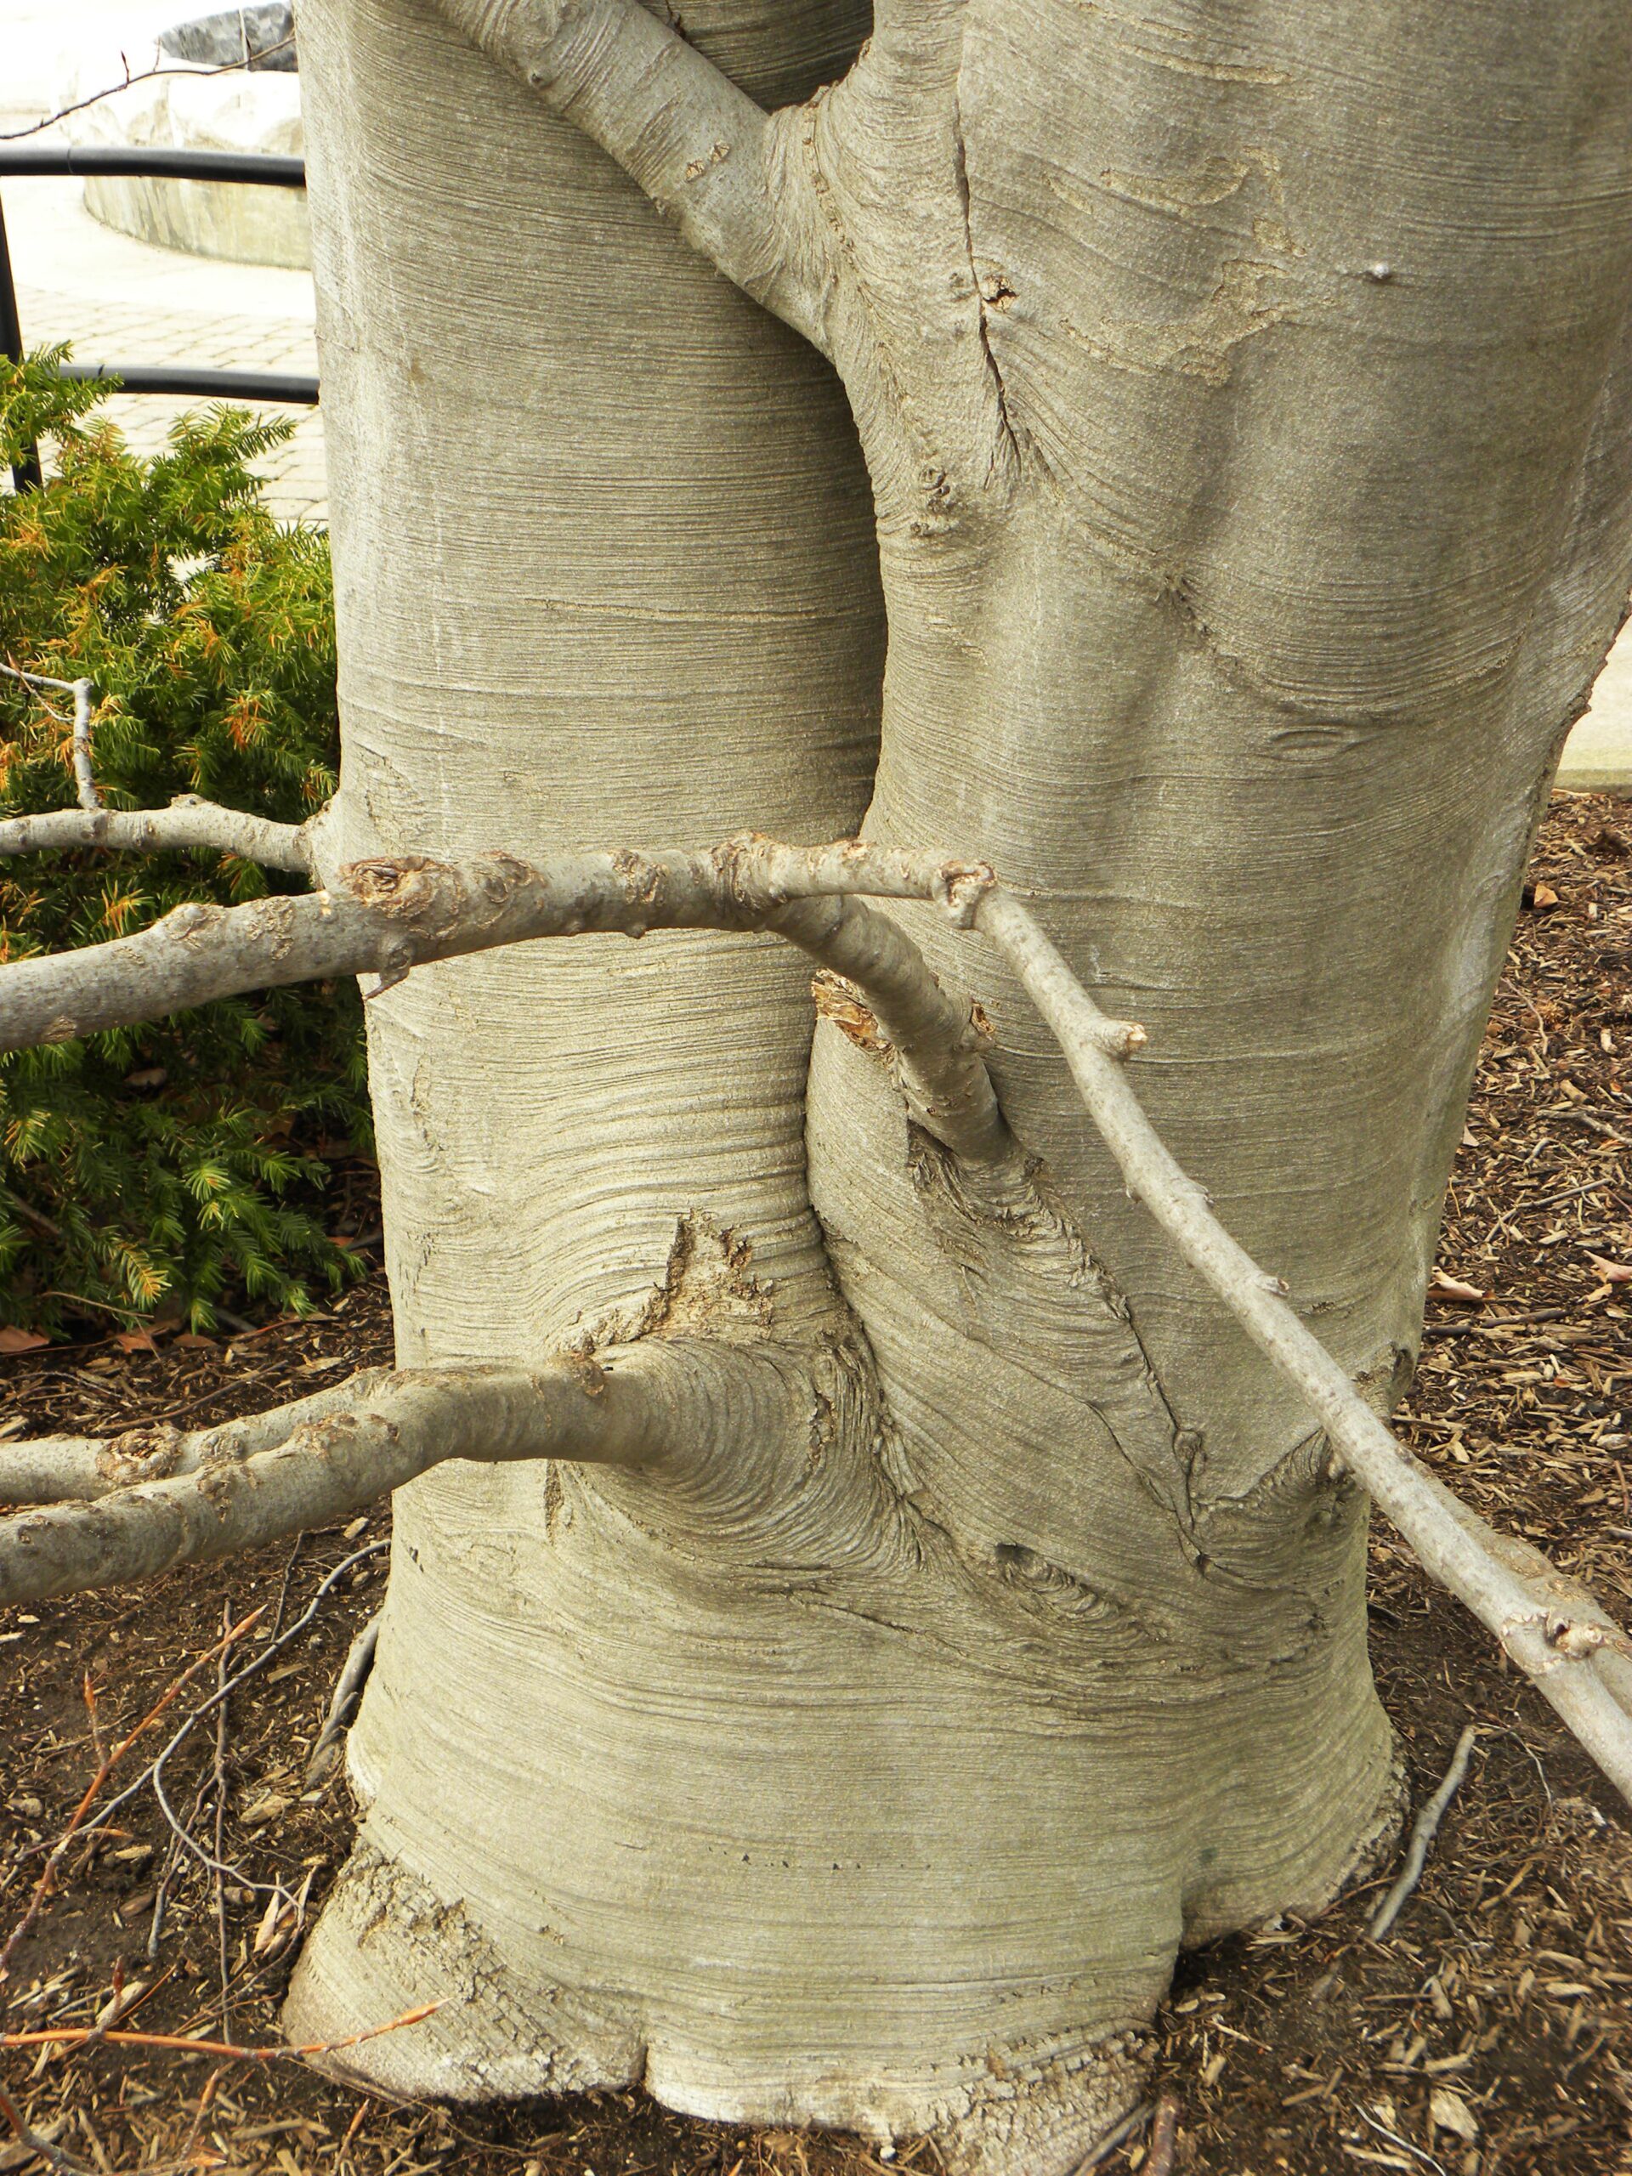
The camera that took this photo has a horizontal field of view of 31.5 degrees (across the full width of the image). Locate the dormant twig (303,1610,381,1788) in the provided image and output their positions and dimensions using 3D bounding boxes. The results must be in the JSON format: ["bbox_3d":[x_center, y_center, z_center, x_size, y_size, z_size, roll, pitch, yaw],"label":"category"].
[{"bbox_3d":[-0.397,0.508,2.435,0.030,0.026,0.249,2,25,5],"label":"dormant twig"}]

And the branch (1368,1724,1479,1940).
[{"bbox_3d":[0.477,0.579,2.268,0.024,0.021,0.248,11,28,24],"label":"branch"}]

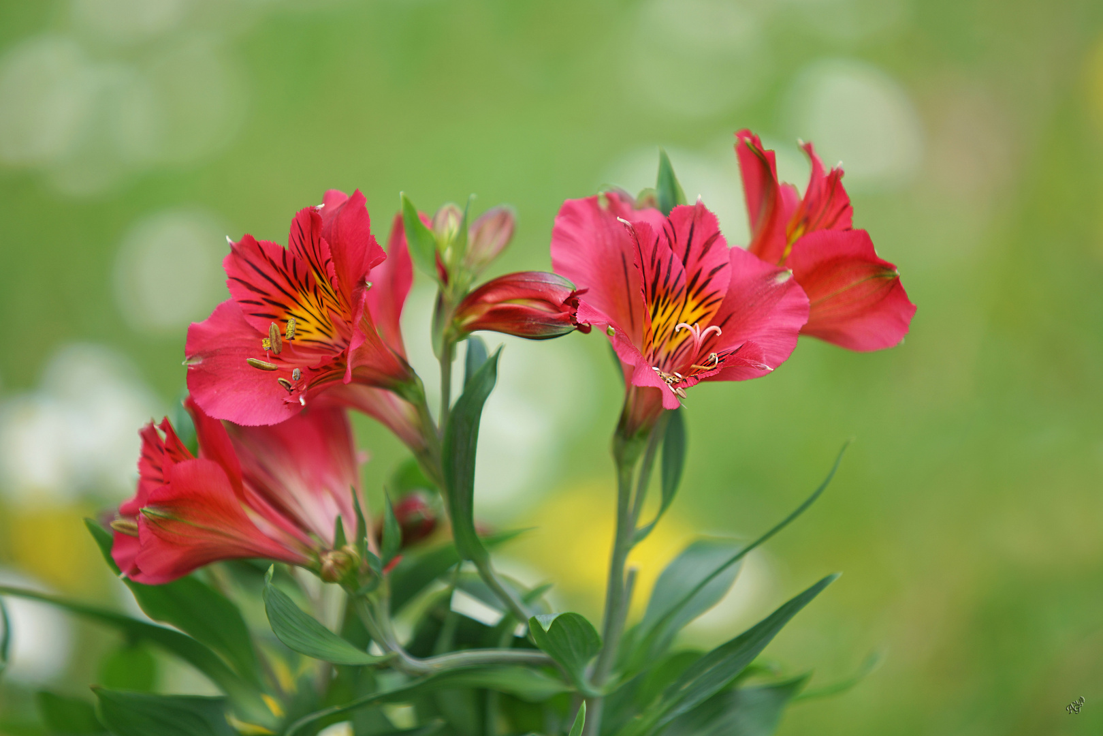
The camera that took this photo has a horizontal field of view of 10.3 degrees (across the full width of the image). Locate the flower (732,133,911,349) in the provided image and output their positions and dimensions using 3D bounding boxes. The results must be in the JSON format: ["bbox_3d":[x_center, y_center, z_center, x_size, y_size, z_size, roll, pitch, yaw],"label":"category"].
[{"bbox_3d":[0.064,-0.029,1.425,0.046,0.052,0.048,-4,11,-21],"label":"flower"}]

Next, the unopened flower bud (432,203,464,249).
[{"bbox_3d":[-0.025,-0.034,1.480,0.008,0.011,0.008,2,-3,0],"label":"unopened flower bud"}]

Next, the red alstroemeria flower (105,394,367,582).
[{"bbox_3d":[-0.075,0.029,1.465,0.058,0.043,0.047,-8,6,-10],"label":"red alstroemeria flower"}]

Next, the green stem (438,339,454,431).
[{"bbox_3d":[-0.024,0.004,1.410,0.003,0.021,0.003,-2,6,0],"label":"green stem"}]

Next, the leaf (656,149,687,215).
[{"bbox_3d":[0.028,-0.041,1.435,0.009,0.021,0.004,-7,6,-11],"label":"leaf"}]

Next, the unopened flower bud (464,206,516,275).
[{"bbox_3d":[-0.015,-0.031,1.485,0.011,0.017,0.011,28,-6,0],"label":"unopened flower bud"}]

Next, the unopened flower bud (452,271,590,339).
[{"bbox_3d":[-0.007,-0.014,1.390,0.032,0.015,0.015,2,-11,9],"label":"unopened flower bud"}]

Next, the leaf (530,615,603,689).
[{"bbox_3d":[0.003,0.067,1.450,0.017,0.018,0.012,-6,9,15],"label":"leaf"}]

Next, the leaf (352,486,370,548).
[{"bbox_3d":[-0.045,0.036,1.455,0.004,0.015,0.003,-10,0,30],"label":"leaf"}]

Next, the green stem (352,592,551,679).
[{"bbox_3d":[-0.023,0.061,1.400,0.045,0.019,0.012,0,10,0],"label":"green stem"}]

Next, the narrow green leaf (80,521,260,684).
[{"bbox_3d":[-0.091,0.057,1.490,0.013,0.056,0.019,-39,9,49],"label":"narrow green leaf"}]

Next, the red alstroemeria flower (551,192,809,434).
[{"bbox_3d":[0.029,-0.013,1.400,0.058,0.055,0.048,-4,10,-21],"label":"red alstroemeria flower"}]

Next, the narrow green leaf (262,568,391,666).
[{"bbox_3d":[-0.053,0.060,1.385,0.035,0.013,0.009,35,-30,0],"label":"narrow green leaf"}]

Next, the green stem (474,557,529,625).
[{"bbox_3d":[-0.012,0.053,1.460,0.004,0.019,0.004,-39,0,0],"label":"green stem"}]

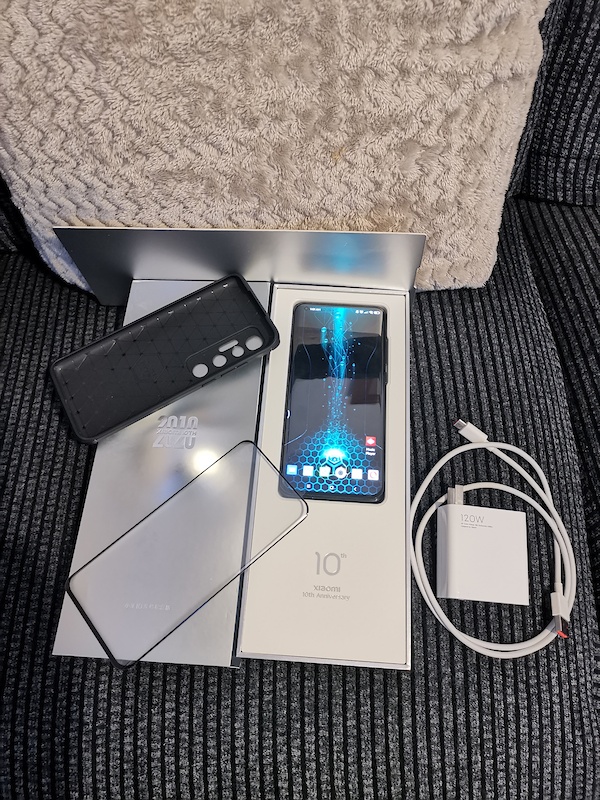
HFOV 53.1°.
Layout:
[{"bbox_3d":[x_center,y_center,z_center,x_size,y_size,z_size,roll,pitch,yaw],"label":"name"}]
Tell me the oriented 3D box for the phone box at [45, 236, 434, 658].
[{"bbox_3d":[-0.054,0.029,0.441,0.277,0.102,0.299,3,66,3],"label":"phone box"}]

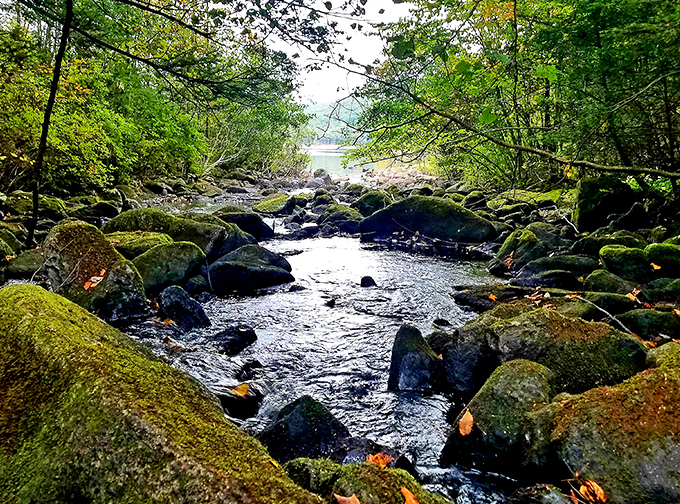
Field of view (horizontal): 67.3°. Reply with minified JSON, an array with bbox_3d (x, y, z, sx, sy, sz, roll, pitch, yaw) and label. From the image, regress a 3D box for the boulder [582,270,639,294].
[{"bbox_3d":[2.409,0.265,4.543,0.444,0.190,0.333,0,12,0],"label":"boulder"}]

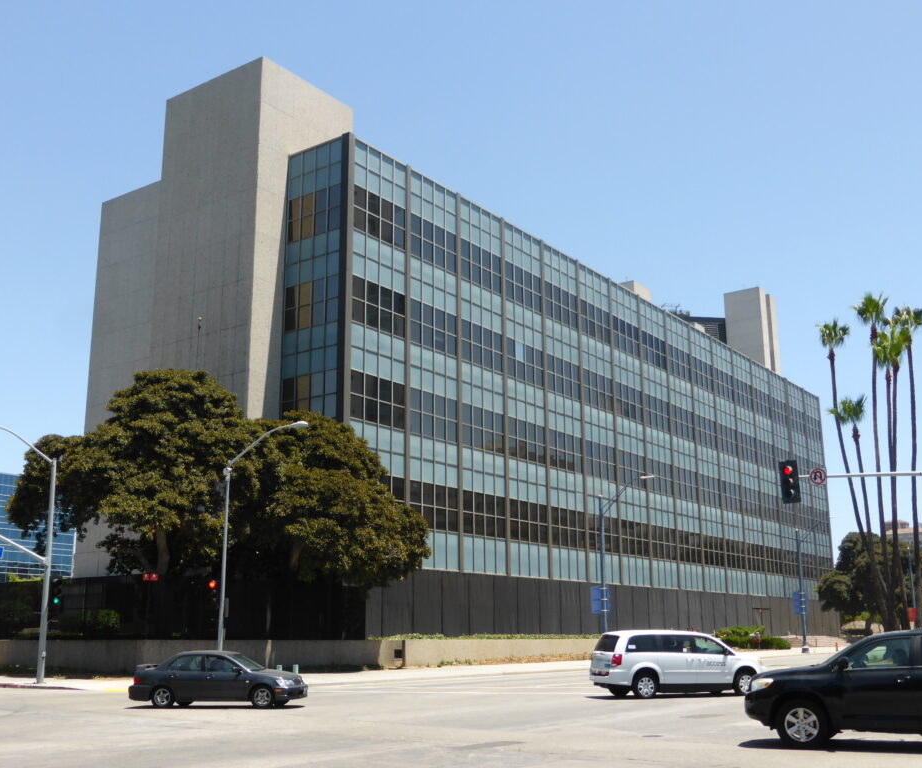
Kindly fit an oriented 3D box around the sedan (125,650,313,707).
[{"bbox_3d":[-6.227,7.632,26.896,4.510,1.394,1.700,-2,-14,7],"label":"sedan"}]

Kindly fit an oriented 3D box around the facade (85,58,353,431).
[{"bbox_3d":[-14.218,-0.899,60.041,13.820,31.670,7.280,-10,-17,35],"label":"facade"}]

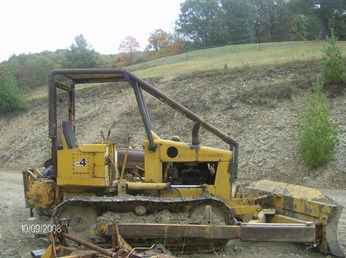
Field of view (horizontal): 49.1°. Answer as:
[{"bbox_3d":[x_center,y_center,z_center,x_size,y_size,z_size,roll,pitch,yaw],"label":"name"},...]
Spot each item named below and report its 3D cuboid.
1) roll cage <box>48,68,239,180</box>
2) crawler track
[{"bbox_3d":[-0.400,-0.060,6.000,2.740,1.590,1.200,0,0,4],"label":"roll cage"},{"bbox_3d":[-0.400,1.345,5.390,2.500,0.730,0.400,0,0,4],"label":"crawler track"}]

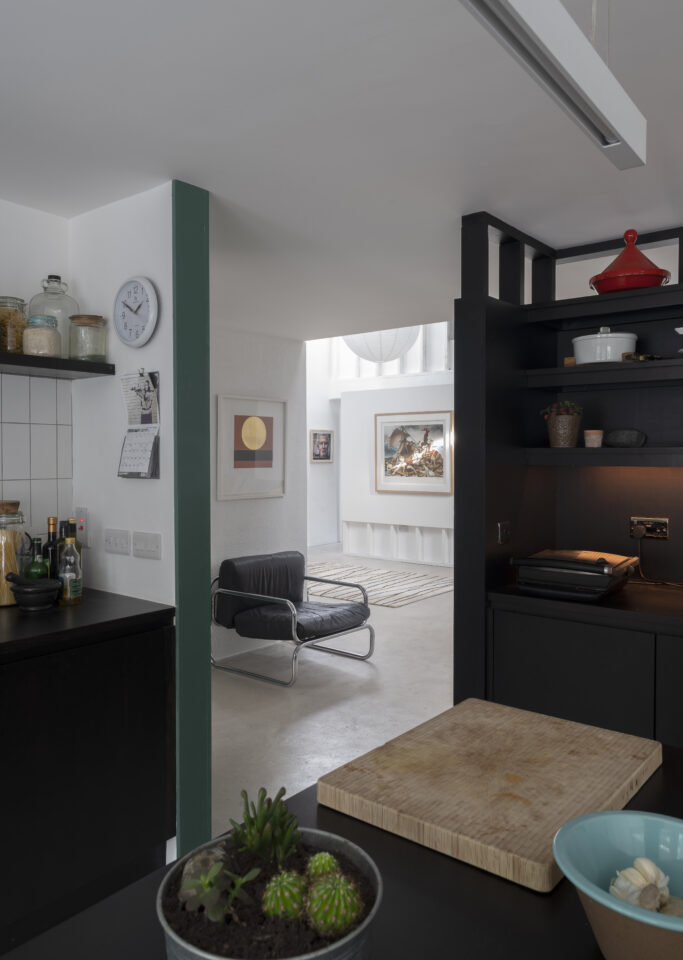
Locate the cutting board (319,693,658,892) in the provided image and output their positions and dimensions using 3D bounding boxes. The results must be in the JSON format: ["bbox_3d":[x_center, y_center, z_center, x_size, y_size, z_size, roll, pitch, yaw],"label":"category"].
[{"bbox_3d":[0.235,0.429,1.008,0.331,0.032,0.438,1,2,40],"label":"cutting board"}]

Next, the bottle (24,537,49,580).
[{"bbox_3d":[-1.054,0.302,2.356,0.085,0.215,0.085,2,2,38],"label":"bottle"}]

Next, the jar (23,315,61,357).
[{"bbox_3d":[-0.990,-0.470,2.258,0.115,0.138,0.115,0,1,0],"label":"jar"}]

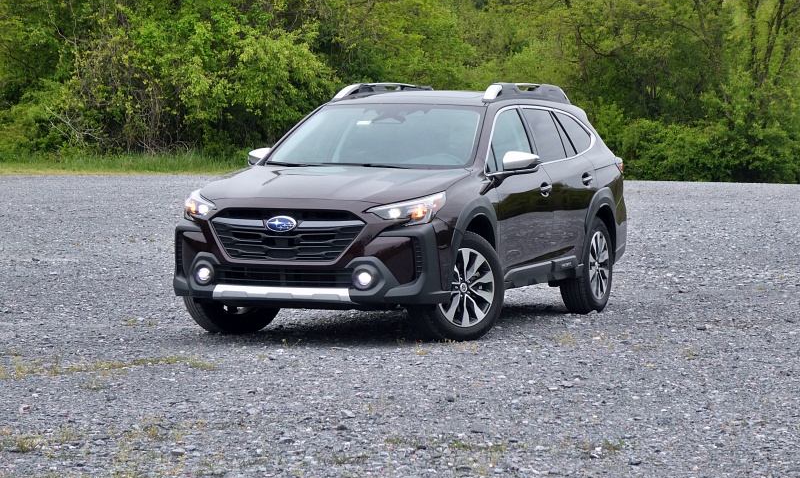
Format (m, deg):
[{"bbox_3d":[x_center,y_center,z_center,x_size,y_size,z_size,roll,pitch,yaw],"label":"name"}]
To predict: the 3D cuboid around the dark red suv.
[{"bbox_3d":[0.180,-0.254,15.900,1.950,1.680,4.870,1,3,22],"label":"dark red suv"}]

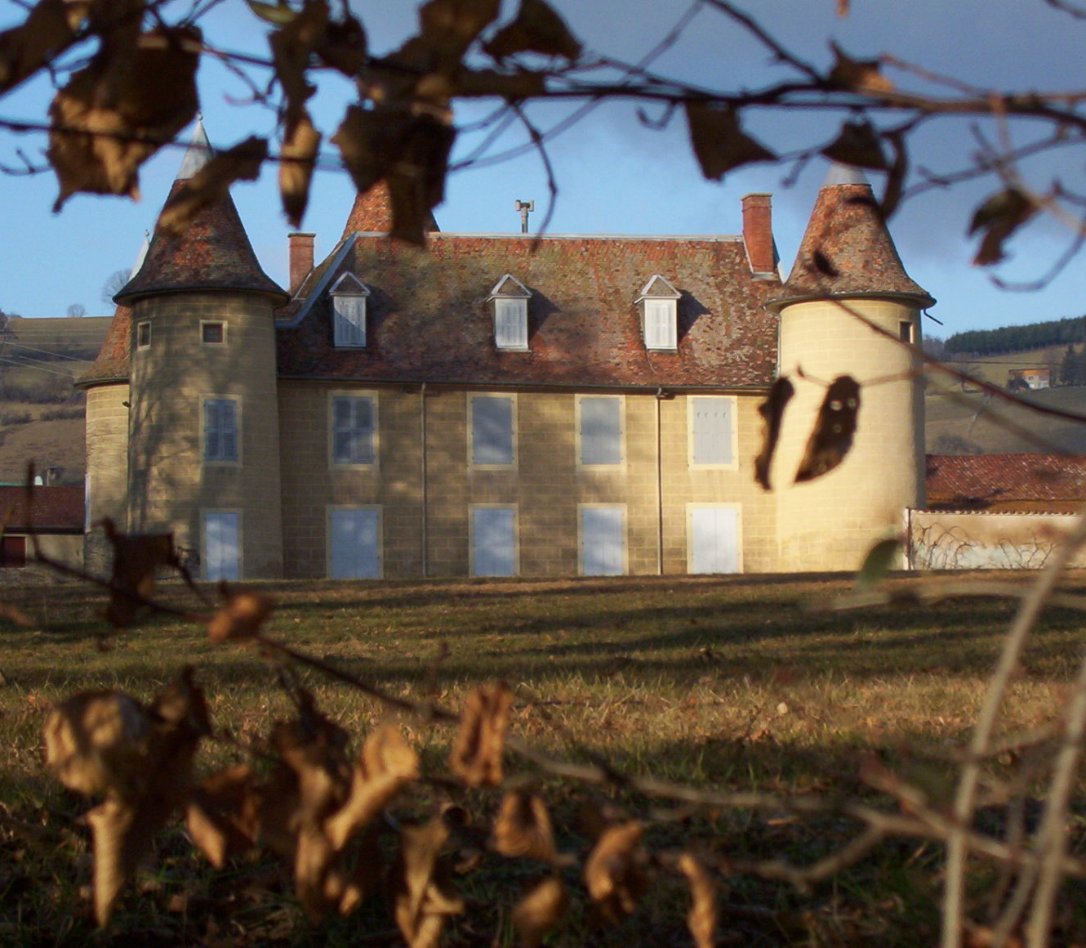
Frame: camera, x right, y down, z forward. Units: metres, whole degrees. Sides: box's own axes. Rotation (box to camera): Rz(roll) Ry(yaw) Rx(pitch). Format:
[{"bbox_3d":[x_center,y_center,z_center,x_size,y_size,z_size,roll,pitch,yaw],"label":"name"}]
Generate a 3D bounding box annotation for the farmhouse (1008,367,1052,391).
[{"bbox_3d":[155.177,-30.275,1250.000,13.500,7.200,10.000,-1,-2,9],"label":"farmhouse"}]

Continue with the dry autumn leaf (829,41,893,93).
[{"bbox_3d":[0.145,-0.187,1.800,0.031,0.026,0.020,0,-2,0],"label":"dry autumn leaf"}]

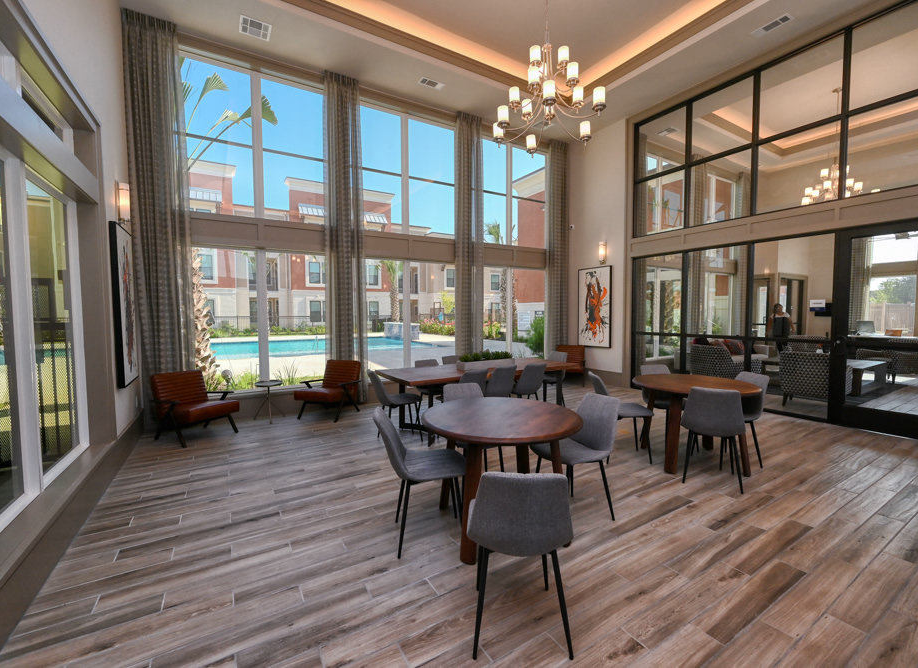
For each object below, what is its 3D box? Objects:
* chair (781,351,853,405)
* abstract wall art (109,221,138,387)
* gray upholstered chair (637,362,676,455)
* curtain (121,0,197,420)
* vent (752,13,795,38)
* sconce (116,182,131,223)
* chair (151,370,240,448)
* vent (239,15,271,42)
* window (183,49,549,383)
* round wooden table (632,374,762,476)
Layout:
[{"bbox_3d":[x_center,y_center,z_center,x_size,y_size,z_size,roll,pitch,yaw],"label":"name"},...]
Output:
[{"bbox_3d":[5.462,0.690,5.918,0.770,0.830,0.710,-3,4,-37],"label":"chair"},{"bbox_3d":[-3.532,-0.290,4.128,0.050,1.620,0.790,-2,4,-31],"label":"abstract wall art"},{"bbox_3d":[2.263,0.794,4.222,0.470,0.840,0.545,-1,3,-6],"label":"gray upholstered chair"},{"bbox_3d":[-3.679,-1.297,4.822,0.580,5.020,0.130,-2,4,-31],"label":"curtain"},{"bbox_3d":[4.017,-3.951,4.990,0.190,0.030,0.400,-2,4,-31],"label":"vent"},{"bbox_3d":[-3.573,-1.397,4.146,0.110,0.435,0.120,-2,4,-31],"label":"sconce"},{"bbox_3d":[-3.095,0.834,4.558,0.796,0.735,0.655,1,3,24],"label":"chair"},{"bbox_3d":[-2.516,-3.753,4.811,0.335,0.030,0.330,-2,4,-31],"label":"vent"},{"bbox_3d":[-0.851,-1.521,6.668,6.430,4.480,0.120,-2,4,-31],"label":"window"},{"bbox_3d":[2.218,0.825,3.706,1.037,0.761,1.037,1,3,20],"label":"round wooden table"}]

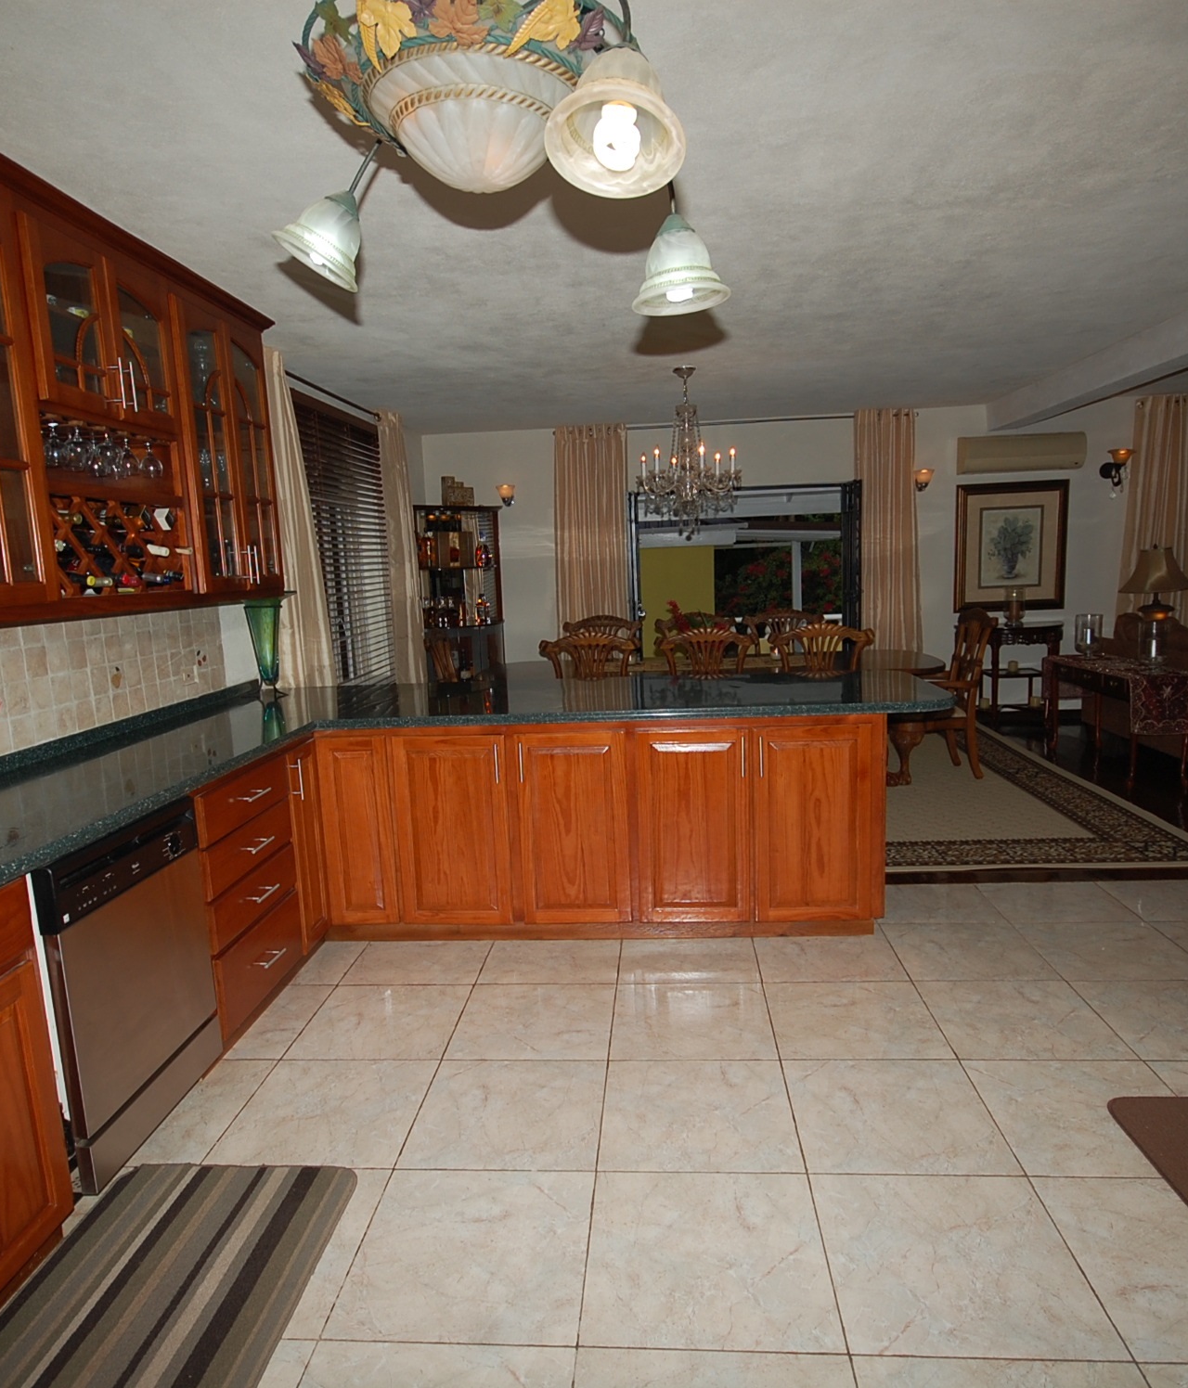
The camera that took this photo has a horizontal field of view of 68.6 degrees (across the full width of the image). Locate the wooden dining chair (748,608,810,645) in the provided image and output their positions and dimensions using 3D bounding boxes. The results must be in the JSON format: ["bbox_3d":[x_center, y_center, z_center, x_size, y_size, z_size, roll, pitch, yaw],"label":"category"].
[{"bbox_3d":[1.389,-0.027,6.100,0.580,1.075,0.600,-2,9,5],"label":"wooden dining chair"}]

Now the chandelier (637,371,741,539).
[{"bbox_3d":[0.575,-1.469,5.358,0.640,1.040,0.640,-2,9,5],"label":"chandelier"}]

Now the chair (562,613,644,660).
[{"bbox_3d":[0.073,-0.011,6.352,0.570,1.070,0.580,-2,8,5],"label":"chair"}]

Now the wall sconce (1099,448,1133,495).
[{"bbox_3d":[4.133,-1.741,6.889,0.210,0.390,0.310,-2,8,5],"label":"wall sconce"}]

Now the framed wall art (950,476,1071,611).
[{"bbox_3d":[3.411,-1.201,7.148,0.885,1.035,0.045,-2,8,5],"label":"framed wall art"}]

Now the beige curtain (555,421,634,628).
[{"bbox_3d":[0.013,-0.943,7.383,0.600,2.560,0.130,-2,8,5],"label":"beige curtain"}]

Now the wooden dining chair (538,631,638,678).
[{"bbox_3d":[0.021,0.144,5.315,0.570,1.070,0.580,-2,8,5],"label":"wooden dining chair"}]

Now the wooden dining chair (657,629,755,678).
[{"bbox_3d":[0.698,0.114,5.405,0.600,1.075,0.600,-2,9,5],"label":"wooden dining chair"}]

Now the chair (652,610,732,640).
[{"bbox_3d":[0.730,-0.032,6.298,0.570,1.070,0.580,-2,8,5],"label":"chair"}]

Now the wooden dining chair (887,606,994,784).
[{"bbox_3d":[2.231,-0.007,5.690,0.640,1.080,0.600,-2,9,5],"label":"wooden dining chair"}]

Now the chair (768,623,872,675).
[{"bbox_3d":[1.354,0.091,5.349,0.600,1.075,0.600,-2,9,5],"label":"chair"}]

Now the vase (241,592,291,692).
[{"bbox_3d":[-1.606,-0.248,4.216,0.230,0.510,0.230,-2,9,5],"label":"vase"}]

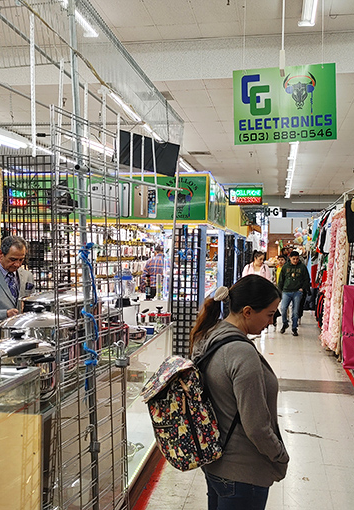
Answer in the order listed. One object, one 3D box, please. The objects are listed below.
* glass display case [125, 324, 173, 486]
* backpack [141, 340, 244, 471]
[{"bbox_3d":[-0.417,1.089,3.722,0.500,0.970,1.450,0,0,11],"label":"glass display case"},{"bbox_3d":[0.026,0.542,1.780,0.170,0.380,0.260,-16,8,-27],"label":"backpack"}]

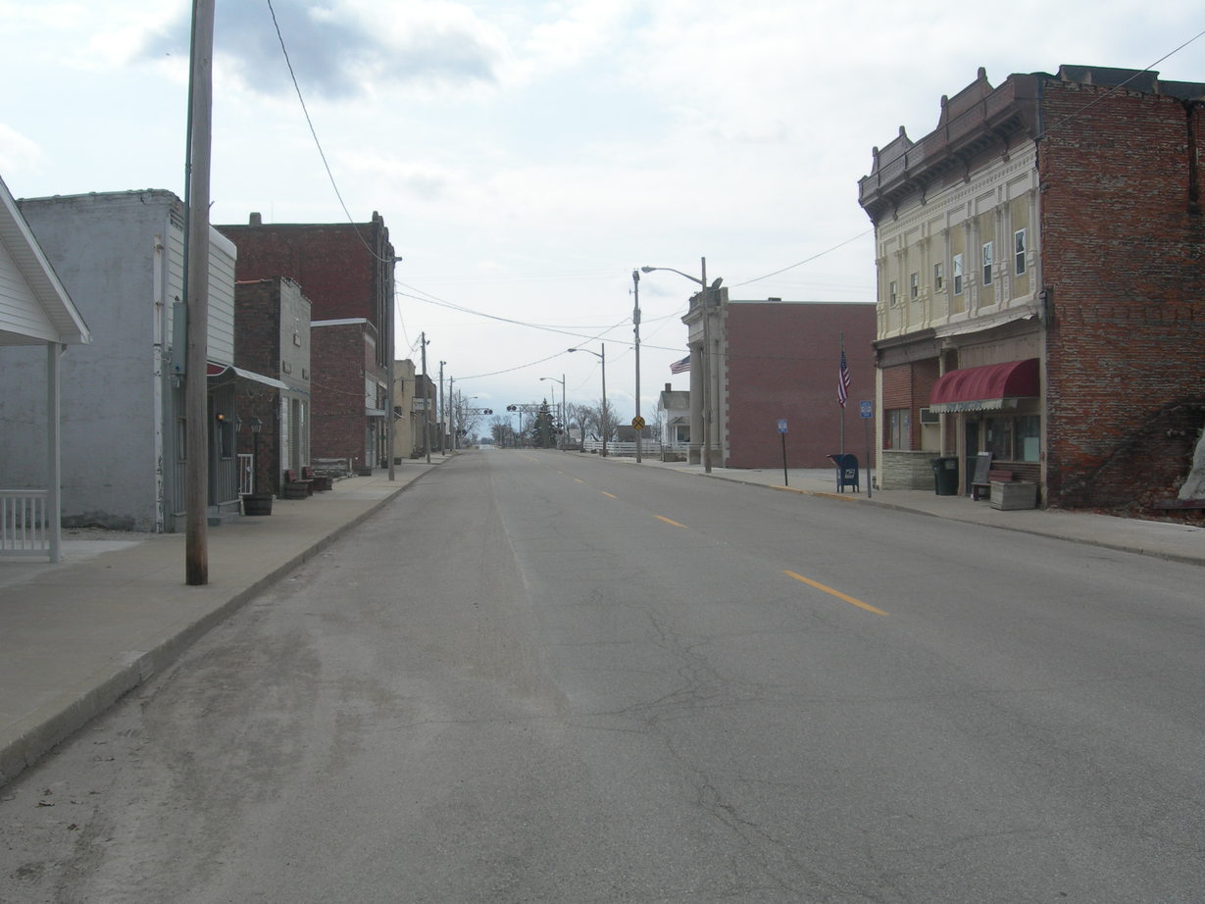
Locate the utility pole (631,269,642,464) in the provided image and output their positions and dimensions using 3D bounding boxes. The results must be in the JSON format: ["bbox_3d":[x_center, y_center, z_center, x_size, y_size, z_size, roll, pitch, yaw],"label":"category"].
[{"bbox_3d":[2.394,-5.935,91.000,0.700,13.300,0.650,0,1,-5],"label":"utility pole"}]

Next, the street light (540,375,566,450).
[{"bbox_3d":[-6.512,-5.094,174.000,3.400,10.200,0.400,0,1,-5],"label":"street light"}]

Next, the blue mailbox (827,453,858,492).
[{"bbox_3d":[7.505,0.668,41.000,0.950,1.220,0.530,0,1,-5],"label":"blue mailbox"}]

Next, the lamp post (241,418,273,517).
[{"bbox_3d":[-7.591,0.291,29.100,0.640,2.150,0.640,0,1,-5],"label":"lamp post"}]

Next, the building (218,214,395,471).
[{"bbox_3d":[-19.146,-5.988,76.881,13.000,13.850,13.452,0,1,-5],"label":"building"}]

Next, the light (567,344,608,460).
[{"bbox_3d":[-1.423,-4.669,120.000,3.400,10.250,0.400,0,1,-5],"label":"light"}]

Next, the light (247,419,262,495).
[{"bbox_3d":[-7.613,0.119,29.100,0.280,1.800,0.280,0,1,-5],"label":"light"}]

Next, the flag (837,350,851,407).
[{"bbox_3d":[8.329,-2.529,45.500,0.450,1.950,0.320,0,1,-5],"label":"flag"}]

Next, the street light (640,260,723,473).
[{"bbox_3d":[3.531,-4.115,63.100,3.400,10.250,0.420,0,1,-5],"label":"street light"}]

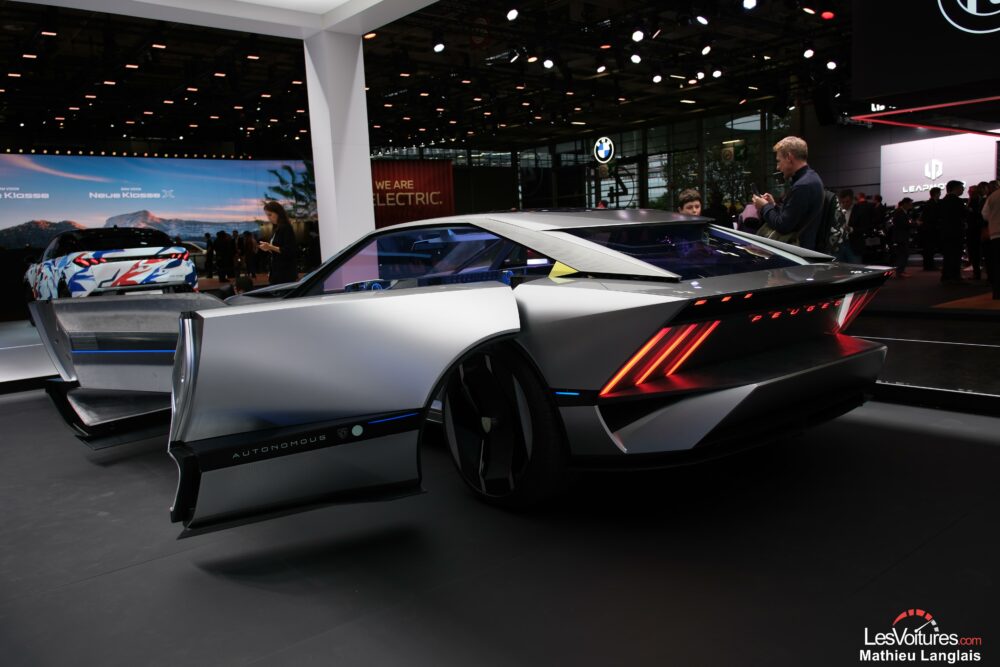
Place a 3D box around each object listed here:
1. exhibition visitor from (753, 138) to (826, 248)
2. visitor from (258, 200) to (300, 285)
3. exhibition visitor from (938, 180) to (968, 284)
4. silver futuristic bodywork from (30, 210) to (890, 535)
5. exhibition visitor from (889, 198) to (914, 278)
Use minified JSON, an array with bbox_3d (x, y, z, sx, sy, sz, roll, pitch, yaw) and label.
[{"bbox_3d":[2.000,-0.464,5.219,0.580,1.770,0.520,1,8,25],"label":"exhibition visitor"},{"bbox_3d":[-2.299,-0.568,8.037,0.480,1.670,0.460,-4,8,-11],"label":"visitor"},{"bbox_3d":[7.938,-1.764,13.100,0.360,1.760,0.500,-2,8,3],"label":"exhibition visitor"},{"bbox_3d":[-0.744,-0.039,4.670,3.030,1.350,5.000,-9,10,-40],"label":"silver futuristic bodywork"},{"bbox_3d":[8.350,-1.976,15.600,0.400,1.660,0.480,0,8,21],"label":"exhibition visitor"}]

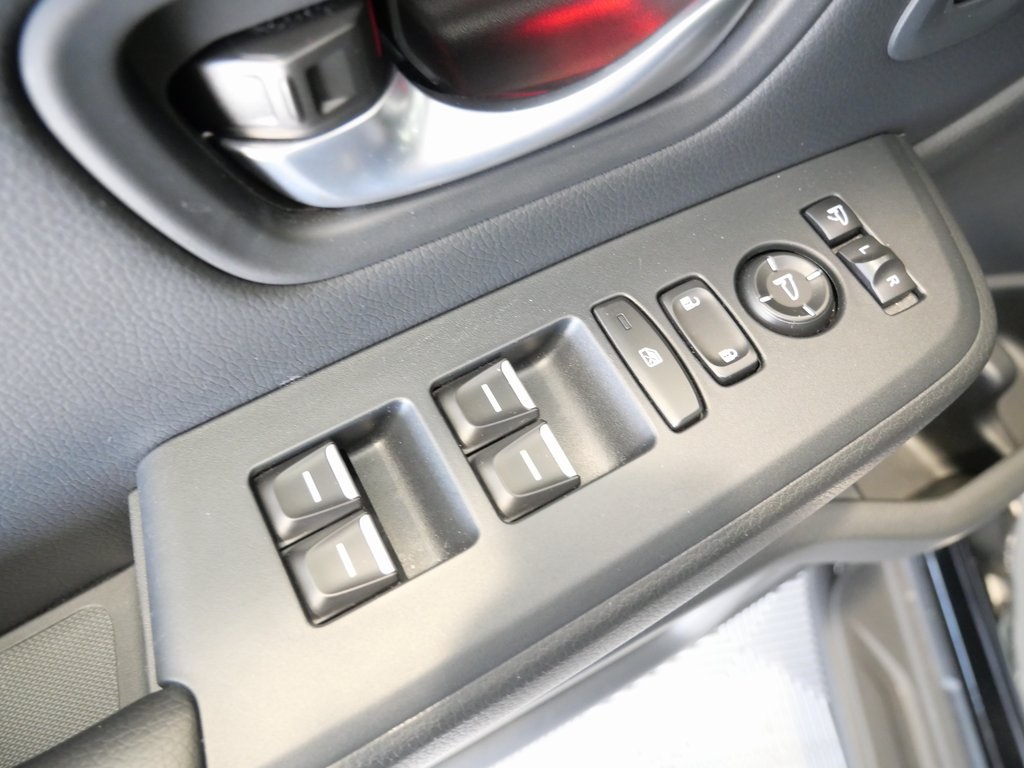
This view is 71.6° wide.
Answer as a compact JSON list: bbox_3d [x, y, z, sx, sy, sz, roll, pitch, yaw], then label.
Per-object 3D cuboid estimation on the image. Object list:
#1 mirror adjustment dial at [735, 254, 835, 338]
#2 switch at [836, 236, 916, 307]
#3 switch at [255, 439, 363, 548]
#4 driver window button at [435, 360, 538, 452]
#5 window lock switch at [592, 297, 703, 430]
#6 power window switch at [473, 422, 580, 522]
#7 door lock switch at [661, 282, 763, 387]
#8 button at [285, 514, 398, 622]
[{"bbox_3d":[0.075,-0.025,0.192,0.025,0.006,0.025,1,68,-1],"label":"mirror adjustment dial"},{"bbox_3d":[0.100,-0.031,0.195,0.012,0.006,0.018,-27,71,-12],"label":"switch"},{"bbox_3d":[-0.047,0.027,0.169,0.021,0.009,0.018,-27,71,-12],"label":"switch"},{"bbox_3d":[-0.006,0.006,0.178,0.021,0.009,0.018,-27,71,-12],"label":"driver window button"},{"bbox_3d":[0.035,-0.006,0.183,0.011,0.006,0.037,-27,71,-12],"label":"window lock switch"},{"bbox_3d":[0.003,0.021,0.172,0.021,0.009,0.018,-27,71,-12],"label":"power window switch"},{"bbox_3d":[0.052,-0.014,0.187,0.012,0.006,0.027,-27,71,-12],"label":"door lock switch"},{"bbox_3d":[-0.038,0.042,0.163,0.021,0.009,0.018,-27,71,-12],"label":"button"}]

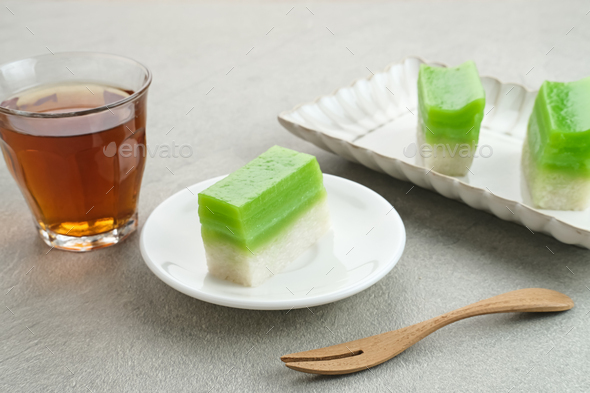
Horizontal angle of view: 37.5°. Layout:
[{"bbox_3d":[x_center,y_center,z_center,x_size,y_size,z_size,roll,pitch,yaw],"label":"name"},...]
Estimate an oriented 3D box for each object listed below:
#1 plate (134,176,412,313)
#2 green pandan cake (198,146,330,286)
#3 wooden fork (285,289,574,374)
[{"bbox_3d":[-0.011,0.024,0.445,0.133,0.017,0.133,0,29,0],"label":"plate"},{"bbox_3d":[-0.013,0.008,0.427,0.027,0.044,0.065,19,34,30],"label":"green pandan cake"},{"bbox_3d":[0.062,0.057,0.385,0.140,0.015,0.019,-10,30,-17],"label":"wooden fork"}]

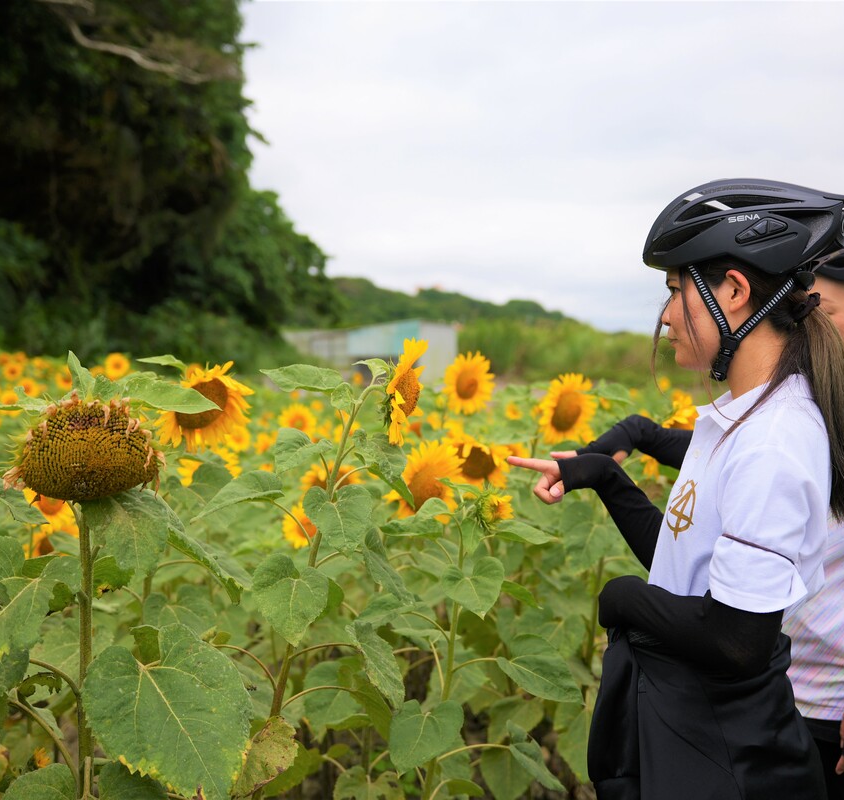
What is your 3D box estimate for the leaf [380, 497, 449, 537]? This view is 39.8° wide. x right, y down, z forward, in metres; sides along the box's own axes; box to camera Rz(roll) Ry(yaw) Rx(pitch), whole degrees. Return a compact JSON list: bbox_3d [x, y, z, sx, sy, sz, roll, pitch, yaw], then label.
[{"bbox_3d":[-0.013,0.195,1.950,0.114,0.068,0.090,0,2,11],"label":"leaf"}]

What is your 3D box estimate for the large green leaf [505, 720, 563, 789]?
[{"bbox_3d":[0.198,0.625,2.050,0.120,0.050,0.070,42,26,18],"label":"large green leaf"}]

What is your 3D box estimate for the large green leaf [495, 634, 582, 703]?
[{"bbox_3d":[0.208,0.480,2.080,0.170,0.050,0.110,30,45,5],"label":"large green leaf"}]

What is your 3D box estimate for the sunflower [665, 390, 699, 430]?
[{"bbox_3d":[0.709,0.039,3.150,0.160,0.160,0.065,0,15,6],"label":"sunflower"}]

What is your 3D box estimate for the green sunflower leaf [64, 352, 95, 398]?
[{"bbox_3d":[-0.429,-0.027,1.460,0.045,0.075,0.025,-19,2,-25],"label":"green sunflower leaf"}]

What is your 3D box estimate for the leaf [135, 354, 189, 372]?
[{"bbox_3d":[-0.418,-0.059,1.870,0.090,0.028,0.055,6,2,-6],"label":"leaf"}]

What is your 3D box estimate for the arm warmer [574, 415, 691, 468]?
[{"bbox_3d":[0.384,0.075,2.120,0.220,0.105,0.100,0,2,3],"label":"arm warmer"}]

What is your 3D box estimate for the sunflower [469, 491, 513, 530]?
[{"bbox_3d":[0.117,0.185,1.970,0.060,0.072,0.070,1,2,37],"label":"sunflower"}]

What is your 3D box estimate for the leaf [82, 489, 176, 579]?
[{"bbox_3d":[-0.366,0.166,1.460,0.120,0.115,0.060,0,2,-9],"label":"leaf"}]

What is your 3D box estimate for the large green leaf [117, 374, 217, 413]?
[{"bbox_3d":[-0.351,-0.008,1.620,0.145,0.045,0.095,12,30,4],"label":"large green leaf"}]

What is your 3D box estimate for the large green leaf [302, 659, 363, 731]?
[{"bbox_3d":[-0.178,0.612,2.400,0.130,0.150,0.060,0,2,3],"label":"large green leaf"}]

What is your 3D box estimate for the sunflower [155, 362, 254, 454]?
[{"bbox_3d":[-0.373,0.013,2.000,0.170,0.165,0.085,-1,17,-21],"label":"sunflower"}]

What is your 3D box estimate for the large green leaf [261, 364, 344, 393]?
[{"bbox_3d":[-0.192,-0.035,1.870,0.135,0.035,0.075,7,30,-6],"label":"large green leaf"}]

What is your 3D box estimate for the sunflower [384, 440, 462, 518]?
[{"bbox_3d":[0.006,0.182,2.600,0.180,0.180,0.070,-1,17,-24],"label":"sunflower"}]

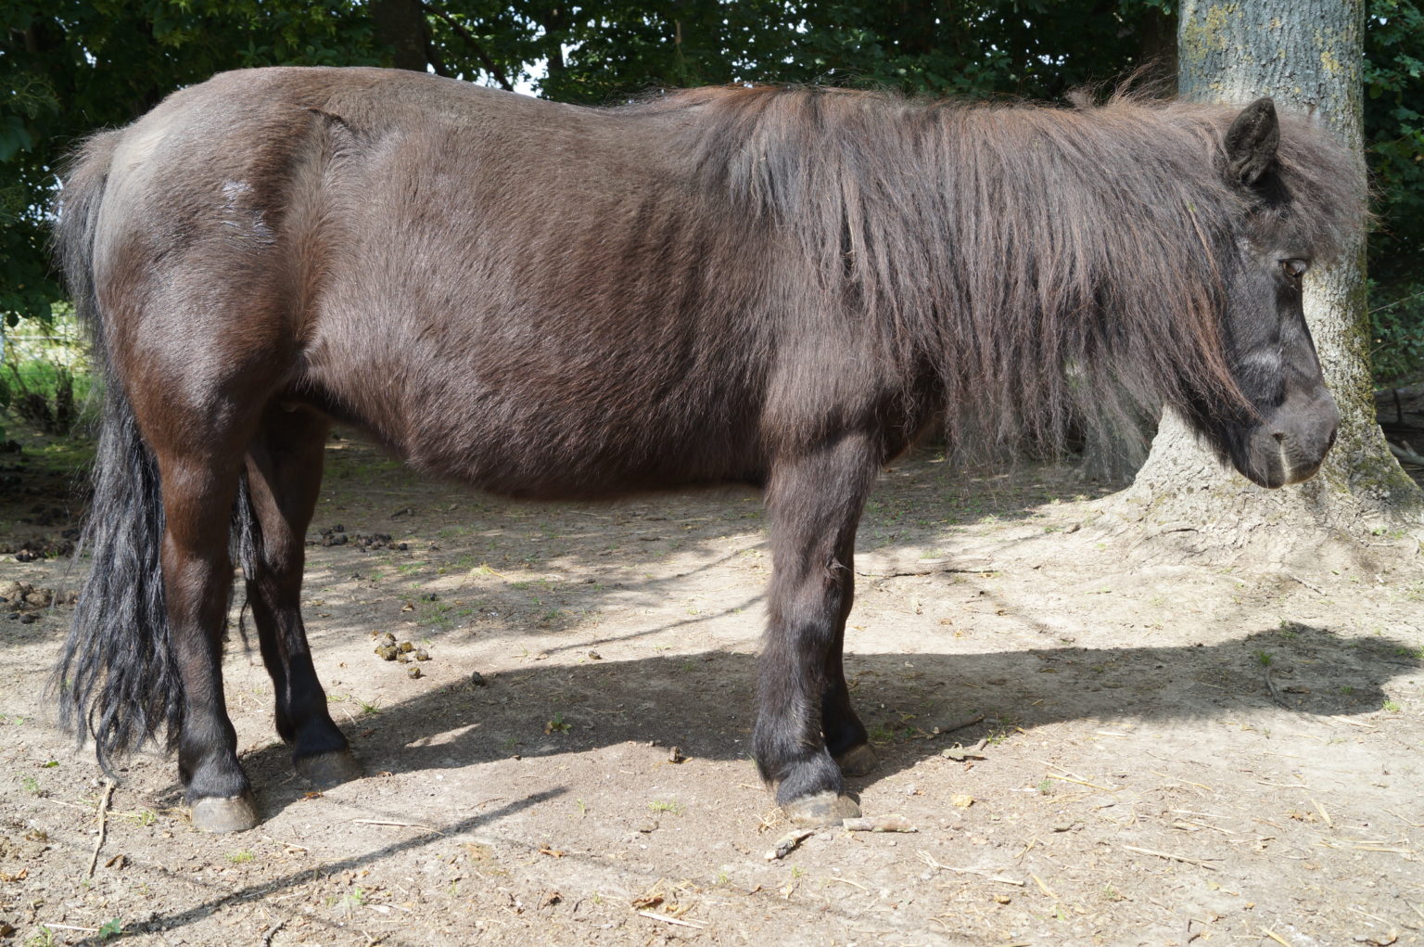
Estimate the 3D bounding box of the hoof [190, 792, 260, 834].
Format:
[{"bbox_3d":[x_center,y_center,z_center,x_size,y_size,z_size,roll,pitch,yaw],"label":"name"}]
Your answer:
[{"bbox_3d":[-0.692,0.469,1.679,0.097,0.048,0.088,0,7,4],"label":"hoof"}]

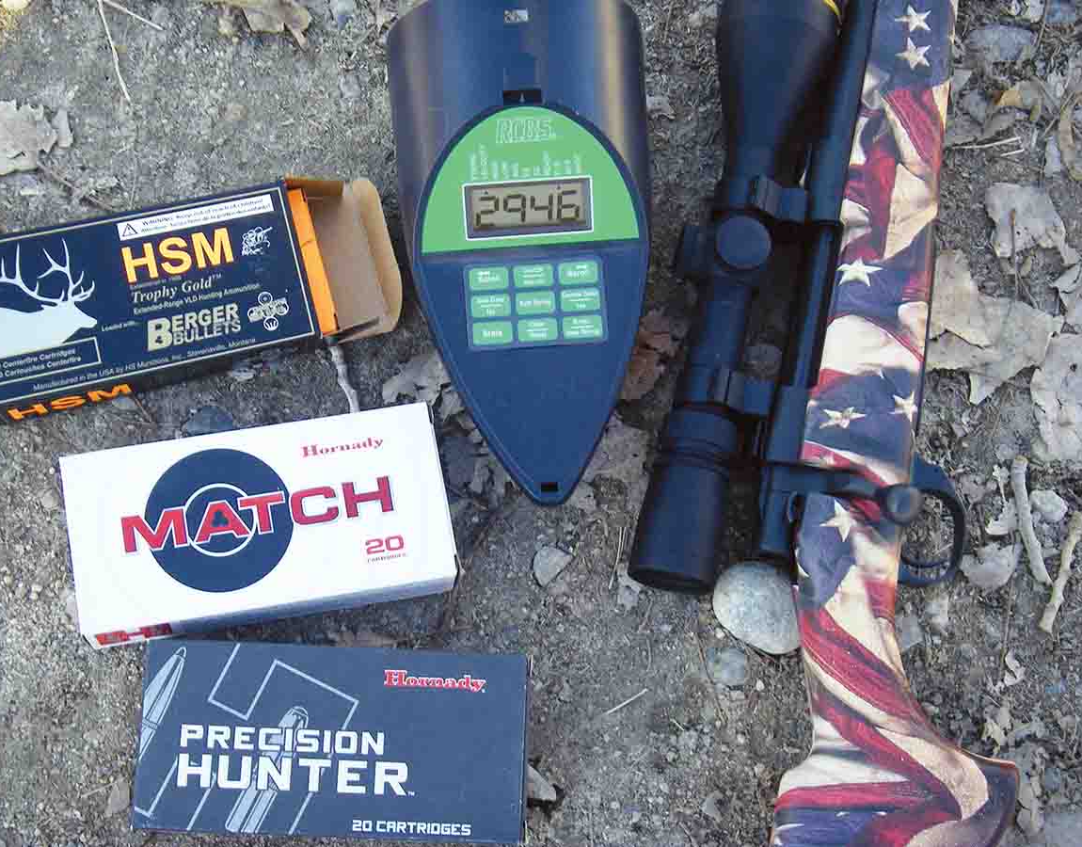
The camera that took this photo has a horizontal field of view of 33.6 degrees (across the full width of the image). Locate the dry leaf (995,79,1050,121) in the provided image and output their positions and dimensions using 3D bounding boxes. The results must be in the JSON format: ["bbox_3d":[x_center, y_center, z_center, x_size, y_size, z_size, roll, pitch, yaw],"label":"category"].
[{"bbox_3d":[0.248,-0.168,0.924,0.024,0.009,0.023,25,75,2],"label":"dry leaf"}]

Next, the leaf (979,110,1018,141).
[{"bbox_3d":[0.234,-0.153,0.920,0.027,0.006,0.010,-42,82,-13],"label":"leaf"}]

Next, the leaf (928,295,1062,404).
[{"bbox_3d":[0.221,-0.040,0.887,0.057,0.012,0.061,31,76,4],"label":"leaf"}]

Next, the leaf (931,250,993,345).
[{"bbox_3d":[0.210,-0.063,0.893,0.032,0.011,0.048,8,75,-2],"label":"leaf"}]

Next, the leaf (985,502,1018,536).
[{"bbox_3d":[0.226,0.048,0.868,0.011,0.006,0.022,44,77,7],"label":"leaf"}]

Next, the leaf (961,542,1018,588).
[{"bbox_3d":[0.214,0.068,0.857,0.029,0.009,0.023,1,74,-4],"label":"leaf"}]

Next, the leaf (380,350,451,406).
[{"bbox_3d":[-0.059,-0.021,0.861,0.035,0.009,0.028,1,74,-4],"label":"leaf"}]

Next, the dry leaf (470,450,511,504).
[{"bbox_3d":[-0.025,0.025,0.853,0.018,0.009,0.028,-21,78,-9],"label":"dry leaf"}]

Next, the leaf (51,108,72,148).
[{"bbox_3d":[-0.235,-0.145,0.882,0.009,0.005,0.021,-11,77,-7],"label":"leaf"}]

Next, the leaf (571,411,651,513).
[{"bbox_3d":[0.033,0.018,0.857,0.042,0.009,0.050,1,74,-4],"label":"leaf"}]

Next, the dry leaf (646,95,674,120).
[{"bbox_3d":[0.060,-0.161,0.911,0.017,0.005,0.014,1,74,-4],"label":"dry leaf"}]

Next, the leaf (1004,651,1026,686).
[{"bbox_3d":[0.223,0.117,0.850,0.012,0.006,0.012,-37,81,-12],"label":"leaf"}]

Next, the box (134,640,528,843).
[{"bbox_3d":[-0.091,0.143,0.796,0.165,0.040,0.081,3,74,-5],"label":"box"}]

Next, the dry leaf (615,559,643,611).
[{"bbox_3d":[0.042,0.075,0.843,0.014,0.006,0.025,1,74,-4],"label":"dry leaf"}]

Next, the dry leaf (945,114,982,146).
[{"bbox_3d":[0.215,-0.150,0.920,0.023,0.006,0.019,1,74,-4],"label":"dry leaf"}]

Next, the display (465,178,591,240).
[{"bbox_3d":[-0.005,-0.095,0.792,0.056,0.005,0.025,-3,85,-3],"label":"display"}]

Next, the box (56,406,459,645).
[{"bbox_3d":[-0.128,0.046,0.819,0.165,0.040,0.081,-9,75,-7],"label":"box"}]

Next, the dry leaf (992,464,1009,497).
[{"bbox_3d":[0.224,0.028,0.871,0.008,0.005,0.016,1,74,-4],"label":"dry leaf"}]

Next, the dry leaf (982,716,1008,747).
[{"bbox_3d":[0.212,0.144,0.837,0.013,0.006,0.015,1,74,-4],"label":"dry leaf"}]

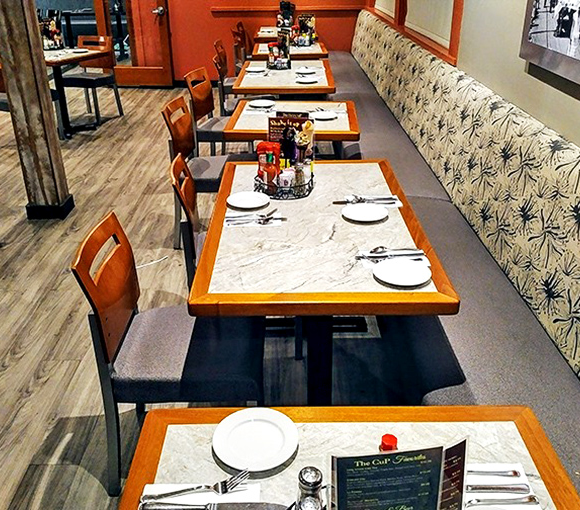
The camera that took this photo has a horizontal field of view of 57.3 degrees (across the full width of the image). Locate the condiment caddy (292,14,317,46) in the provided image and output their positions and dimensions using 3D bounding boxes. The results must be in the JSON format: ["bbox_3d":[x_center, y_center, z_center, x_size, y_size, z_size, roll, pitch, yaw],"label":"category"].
[{"bbox_3d":[0.161,-2.451,5.803,0.260,0.300,0.230,0,29,0],"label":"condiment caddy"}]

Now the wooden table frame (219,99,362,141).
[{"bbox_3d":[0.016,-0.534,3.449,0.765,0.755,0.765,0,29,0],"label":"wooden table frame"}]

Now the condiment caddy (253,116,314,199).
[{"bbox_3d":[-0.024,-0.402,2.165,0.250,0.285,0.235,0,29,0],"label":"condiment caddy"}]

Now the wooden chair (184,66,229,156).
[{"bbox_3d":[-0.487,-1.004,4.185,0.510,0.870,0.450,4,29,7],"label":"wooden chair"}]

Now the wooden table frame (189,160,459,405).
[{"bbox_3d":[0.092,0.164,2.213,0.762,0.750,1.210,0,29,0],"label":"wooden table frame"}]

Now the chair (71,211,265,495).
[{"bbox_3d":[-0.350,0.331,1.801,0.540,0.866,0.445,0,29,0],"label":"chair"}]

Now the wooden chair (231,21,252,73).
[{"bbox_3d":[-0.410,-2.340,6.563,0.540,0.866,0.450,0,29,0],"label":"wooden chair"}]

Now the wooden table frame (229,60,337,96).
[{"bbox_3d":[-0.036,-1.208,4.662,0.762,0.750,1.215,0,29,0],"label":"wooden table frame"}]

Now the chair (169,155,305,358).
[{"bbox_3d":[-0.203,0.008,2.344,0.510,0.870,0.450,-2,29,-3],"label":"chair"}]

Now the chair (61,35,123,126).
[{"bbox_3d":[-2.290,-2.007,6.014,0.450,0.870,0.510,11,31,19],"label":"chair"}]

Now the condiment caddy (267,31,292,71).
[{"bbox_3d":[-0.085,-1.791,4.653,0.230,0.290,0.200,0,29,0],"label":"condiment caddy"}]

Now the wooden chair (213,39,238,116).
[{"bbox_3d":[-0.482,-1.798,5.631,0.510,0.870,0.450,2,29,3],"label":"wooden chair"}]

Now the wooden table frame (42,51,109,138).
[{"bbox_3d":[-2.422,-1.745,5.656,0.765,0.755,0.765,11,31,19],"label":"wooden table frame"}]

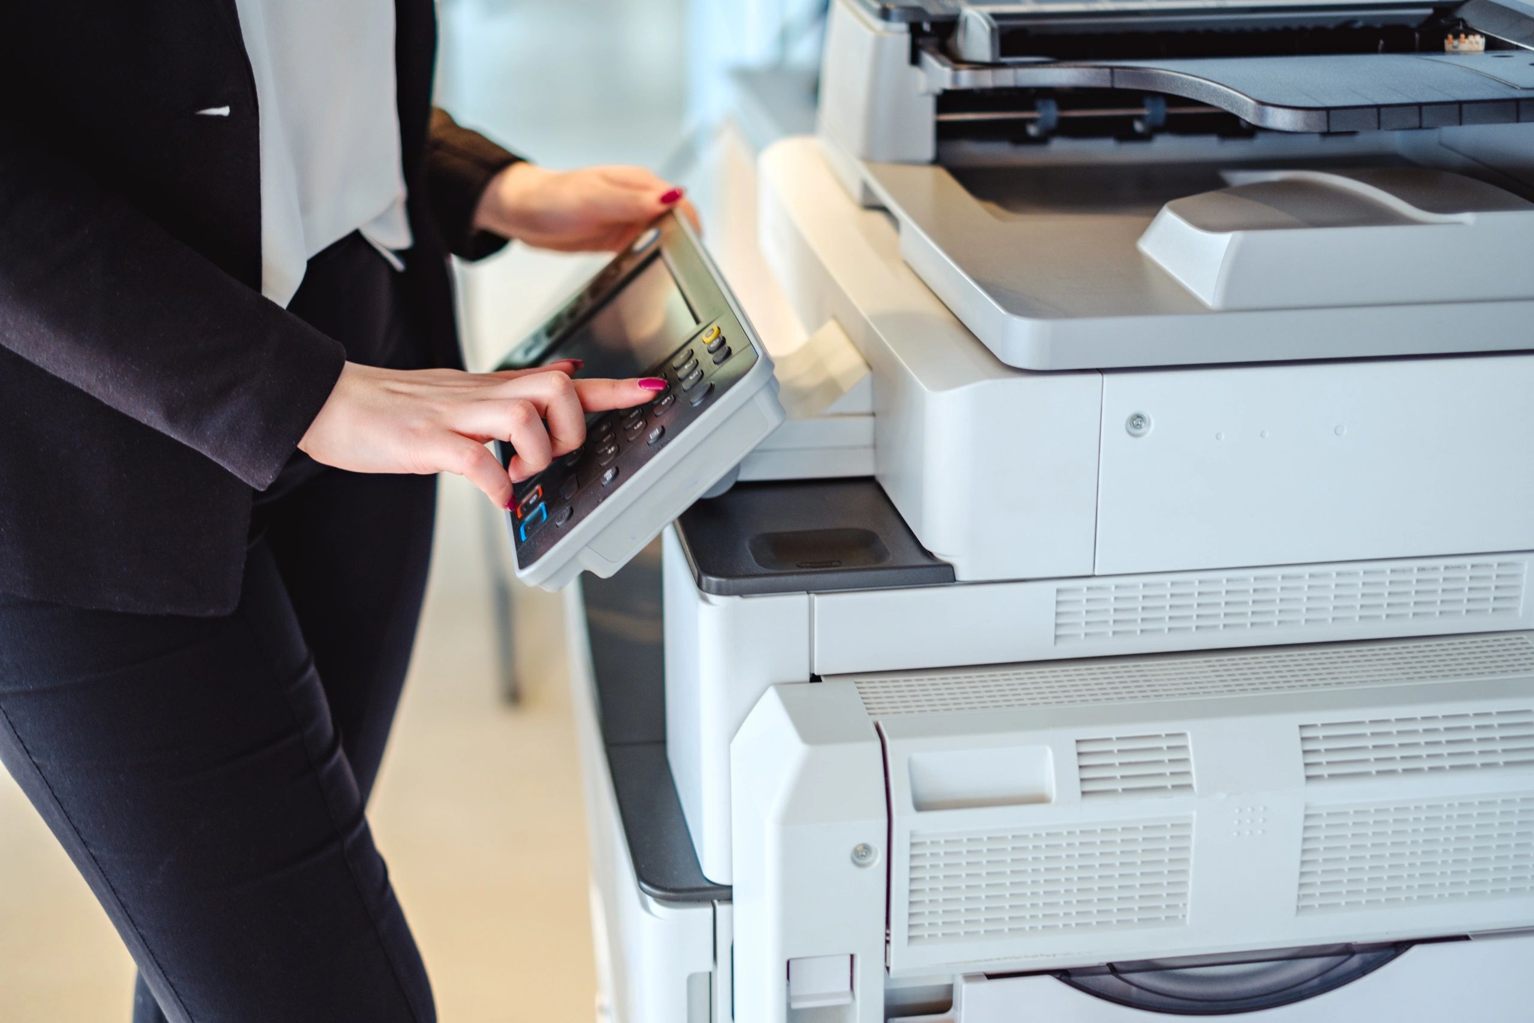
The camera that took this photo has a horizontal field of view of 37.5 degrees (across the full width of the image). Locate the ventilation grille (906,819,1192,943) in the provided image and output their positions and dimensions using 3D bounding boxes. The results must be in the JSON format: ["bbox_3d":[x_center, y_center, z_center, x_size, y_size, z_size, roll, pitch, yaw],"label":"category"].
[{"bbox_3d":[0.140,0.180,1.121,0.144,0.065,0.010,-3,19,-8],"label":"ventilation grille"}]

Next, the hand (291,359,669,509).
[{"bbox_3d":[-0.141,-0.039,1.120,0.176,0.060,0.083,-4,40,-10],"label":"hand"}]

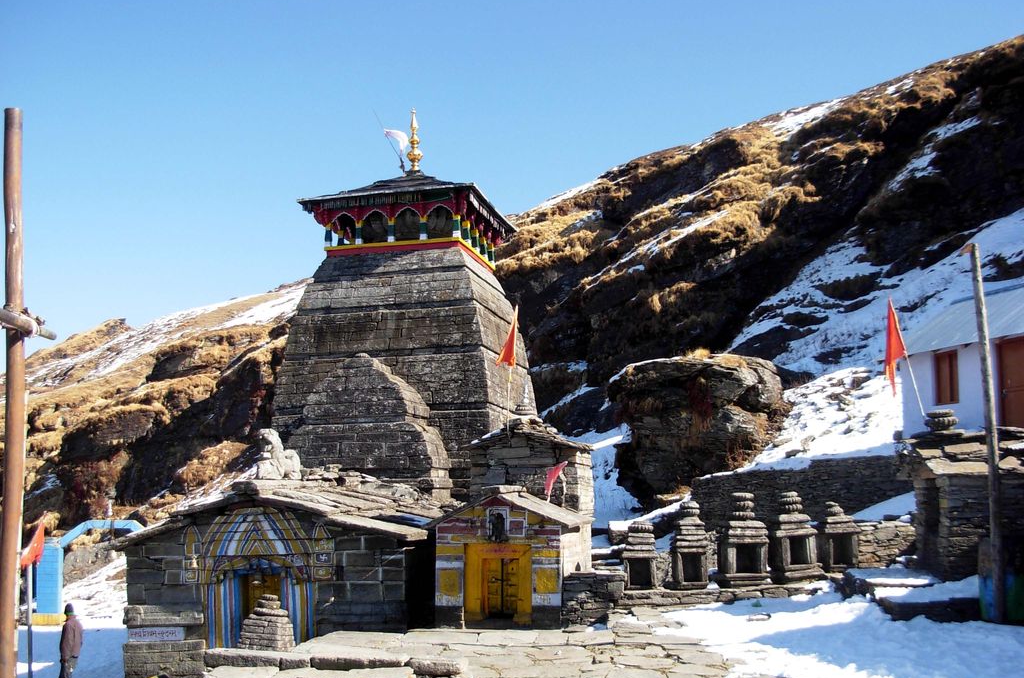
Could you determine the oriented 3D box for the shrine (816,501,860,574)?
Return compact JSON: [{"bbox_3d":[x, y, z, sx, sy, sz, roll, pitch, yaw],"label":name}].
[{"bbox_3d":[6.529,3.950,22.500,0.696,1.364,0.627,0,-6,-11],"label":"shrine"}]

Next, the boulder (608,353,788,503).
[{"bbox_3d":[4.363,2.141,26.300,4.100,3.600,3.600,-1,-6,0],"label":"boulder"}]

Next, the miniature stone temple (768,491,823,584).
[{"bbox_3d":[5.535,3.836,21.900,0.822,1.703,0.739,1,-7,-17],"label":"miniature stone temple"}]

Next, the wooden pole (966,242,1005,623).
[{"bbox_3d":[6.455,1.230,15.284,0.130,5.165,0.130,-1,-6,0],"label":"wooden pole"}]

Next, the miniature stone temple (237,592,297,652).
[{"bbox_3d":[-3.749,4.327,17.200,0.748,0.777,0.710,-2,-6,13],"label":"miniature stone temple"}]

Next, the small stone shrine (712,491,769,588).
[{"bbox_3d":[4.349,3.787,21.300,0.868,1.727,0.781,0,-6,-10],"label":"small stone shrine"}]

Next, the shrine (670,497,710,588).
[{"bbox_3d":[3.277,3.825,20.900,0.604,1.580,0.543,0,-6,-11],"label":"shrine"}]

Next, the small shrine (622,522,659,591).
[{"bbox_3d":[2.372,3.978,20.700,0.556,1.203,0.445,0,-6,-4],"label":"small shrine"}]

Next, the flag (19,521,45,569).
[{"bbox_3d":[-8.079,3.472,18.900,0.440,0.820,0.120,0,-6,-11],"label":"flag"}]

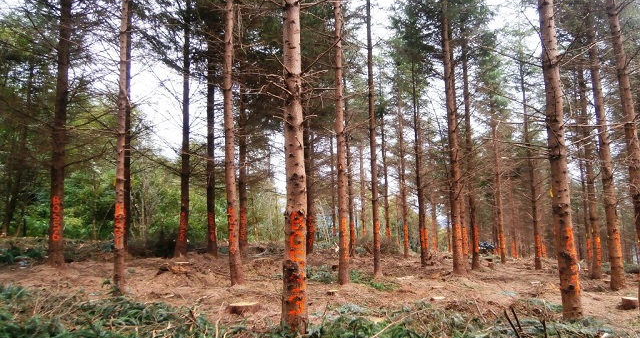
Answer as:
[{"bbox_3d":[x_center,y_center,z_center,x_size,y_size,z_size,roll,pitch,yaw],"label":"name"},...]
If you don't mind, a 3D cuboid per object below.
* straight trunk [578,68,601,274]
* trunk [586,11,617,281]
[{"bbox_3d":[10.592,0.001,18.837,0.310,8.253,0.310,-4,-9,29],"label":"straight trunk"},{"bbox_3d":[8.396,-0.746,14.237,0.340,8.261,0.340,-6,-9,31],"label":"trunk"}]

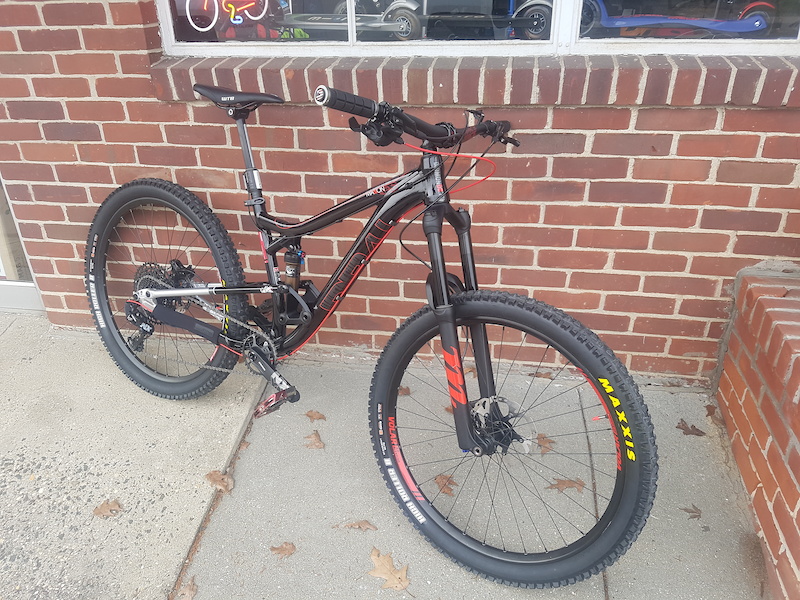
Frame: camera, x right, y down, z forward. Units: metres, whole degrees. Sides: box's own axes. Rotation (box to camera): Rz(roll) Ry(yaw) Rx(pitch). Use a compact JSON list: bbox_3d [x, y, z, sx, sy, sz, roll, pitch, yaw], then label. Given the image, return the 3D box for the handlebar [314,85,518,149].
[{"bbox_3d":[0.105,-0.379,1.315,0.150,0.105,0.790,21,21,29],"label":"handlebar"}]

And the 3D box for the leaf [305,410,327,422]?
[{"bbox_3d":[-0.264,0.363,1.873,0.069,0.018,0.048,-2,34,1],"label":"leaf"}]

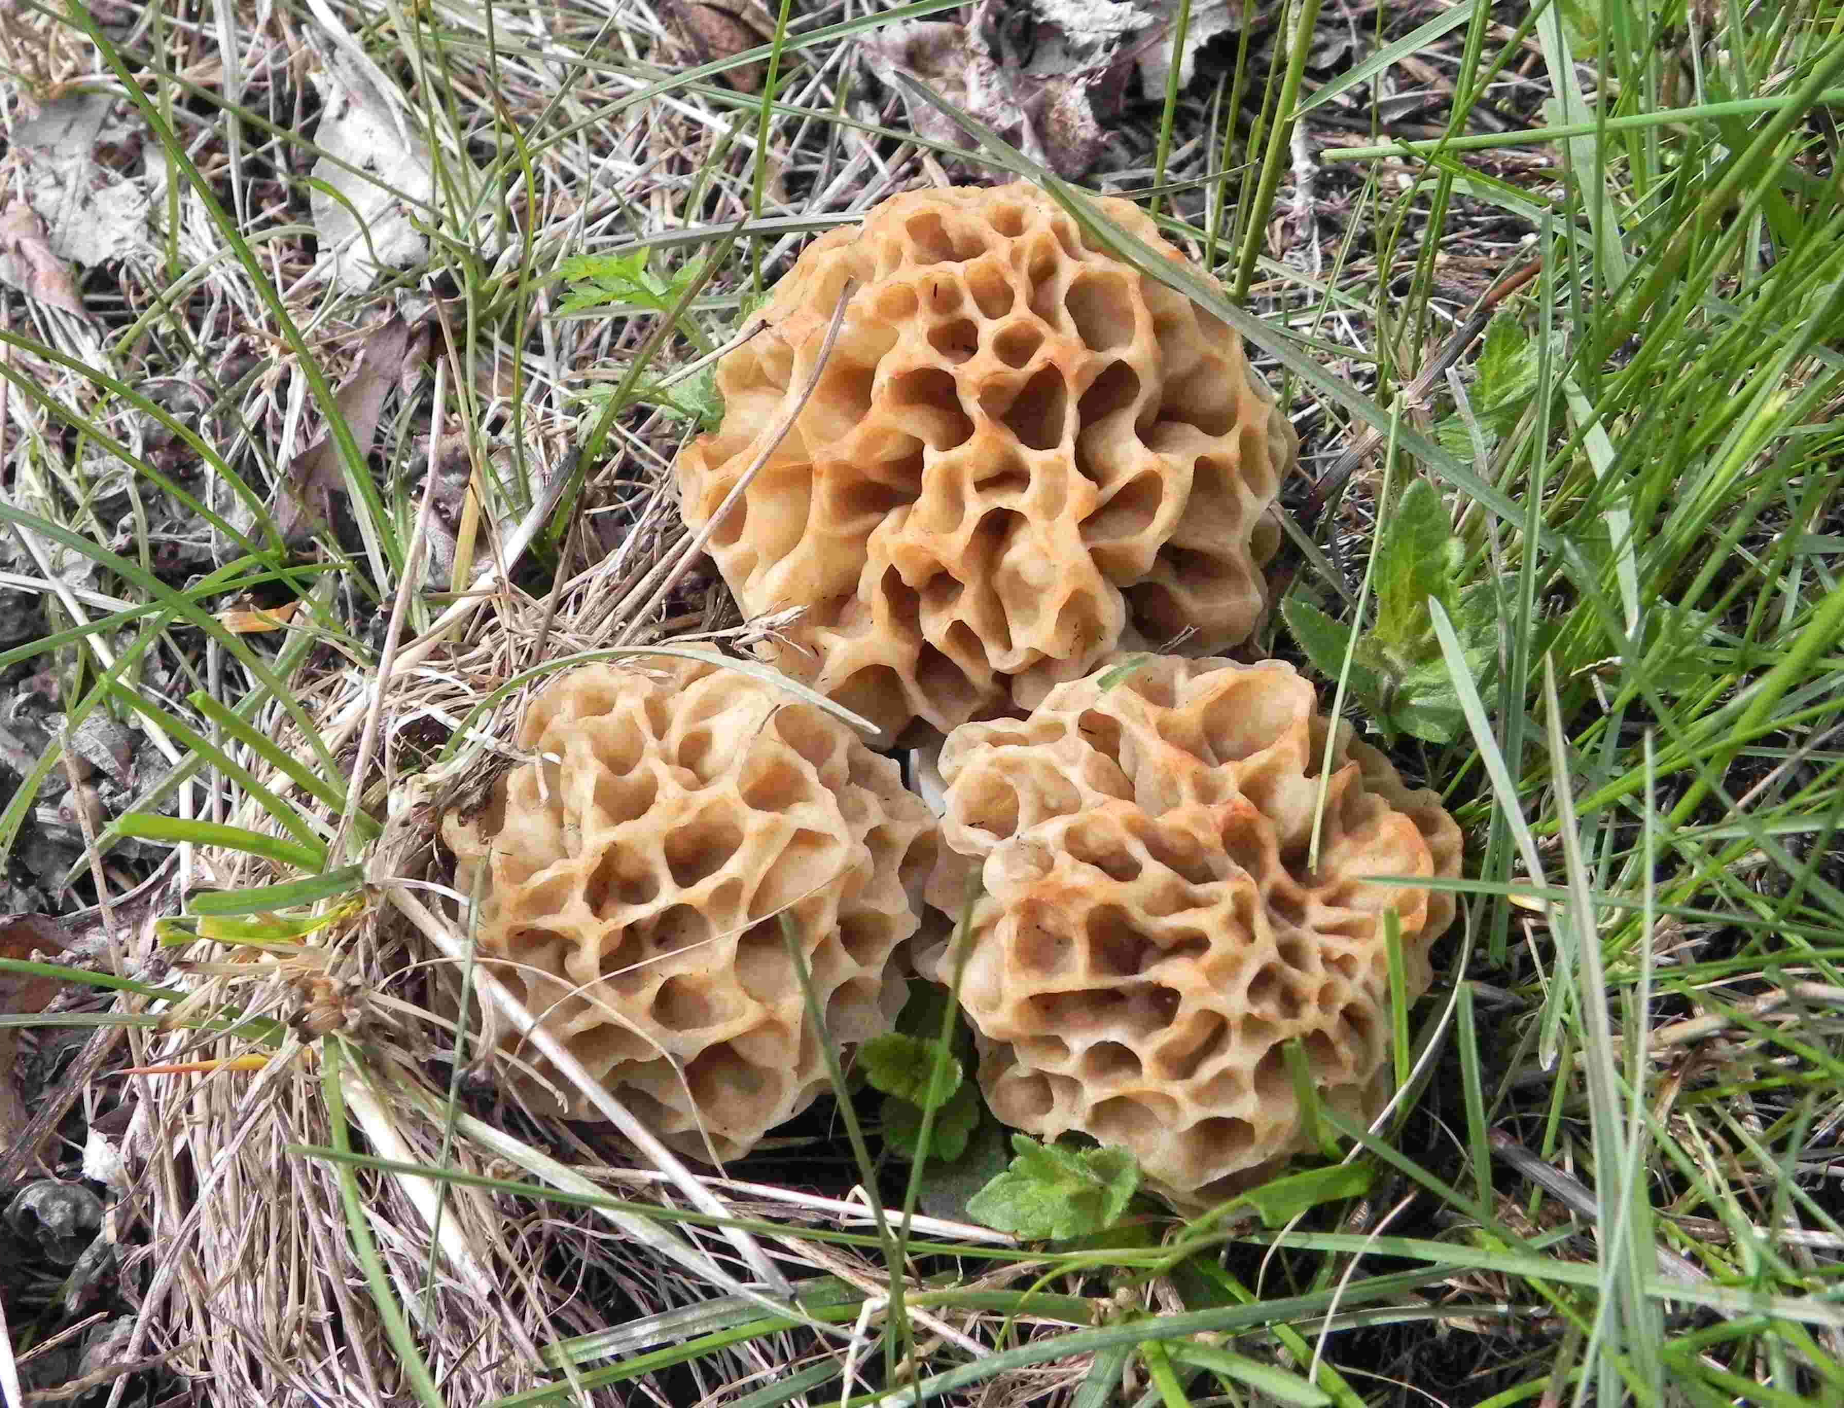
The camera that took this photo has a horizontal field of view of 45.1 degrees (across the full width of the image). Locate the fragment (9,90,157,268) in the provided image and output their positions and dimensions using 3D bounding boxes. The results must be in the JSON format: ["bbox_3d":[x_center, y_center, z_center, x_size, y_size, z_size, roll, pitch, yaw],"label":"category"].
[{"bbox_3d":[-0.193,-0.121,0.510,0.034,0.010,0.052,0,55,0],"label":"fragment"}]

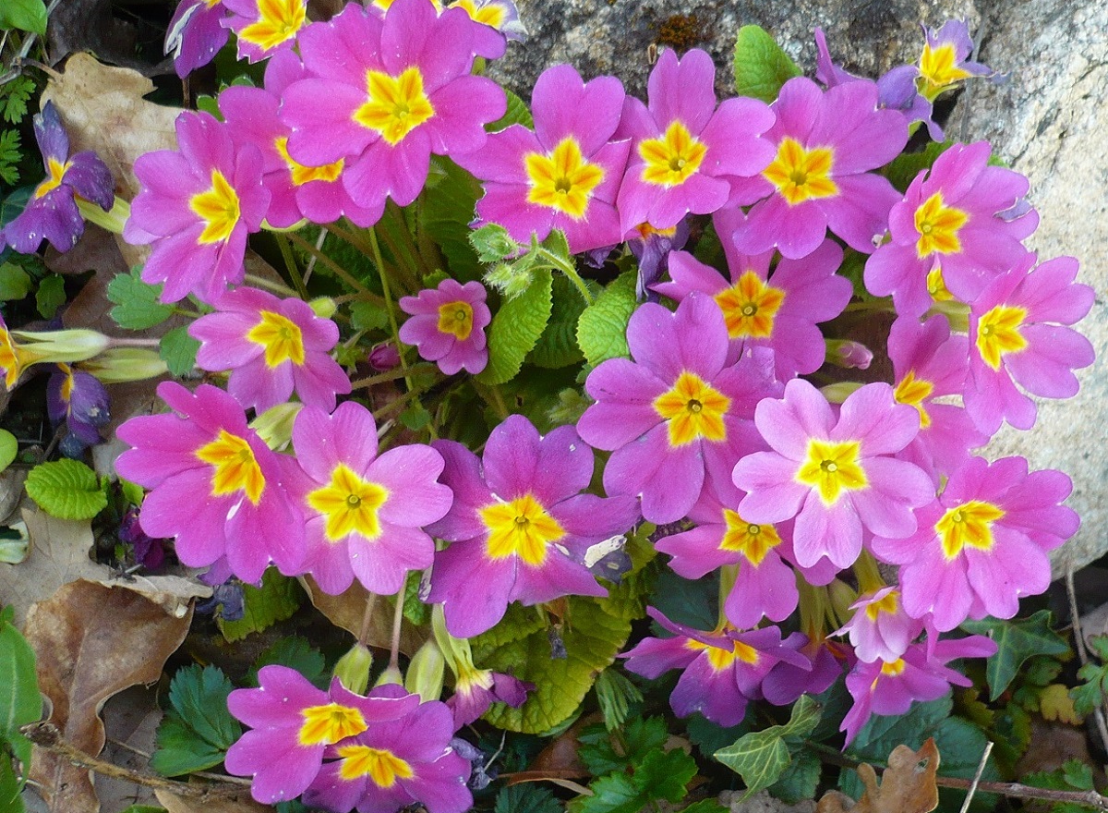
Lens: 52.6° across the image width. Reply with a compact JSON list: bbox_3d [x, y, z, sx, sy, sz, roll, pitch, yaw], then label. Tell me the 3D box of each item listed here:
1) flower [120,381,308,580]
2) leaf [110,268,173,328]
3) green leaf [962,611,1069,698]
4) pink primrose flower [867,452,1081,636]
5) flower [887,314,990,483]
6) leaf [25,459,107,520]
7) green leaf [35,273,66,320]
[{"bbox_3d":[-0.081,0.018,0.265,0.044,0.047,0.018,20,23,17],"label":"flower"},{"bbox_3d":[-0.105,-0.028,0.285,0.019,0.006,0.017,5,73,2],"label":"leaf"},{"bbox_3d":[0.115,0.062,0.280,0.026,0.008,0.022,13,73,4],"label":"green leaf"},{"bbox_3d":[0.098,0.032,0.262,0.048,0.041,0.018,-8,12,-7],"label":"pink primrose flower"},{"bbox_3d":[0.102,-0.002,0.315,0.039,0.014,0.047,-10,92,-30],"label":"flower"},{"bbox_3d":[-0.135,0.023,0.310,0.023,0.006,0.018,6,72,-1],"label":"leaf"},{"bbox_3d":[-0.135,-0.029,0.300,0.009,0.004,0.013,5,73,2],"label":"green leaf"}]

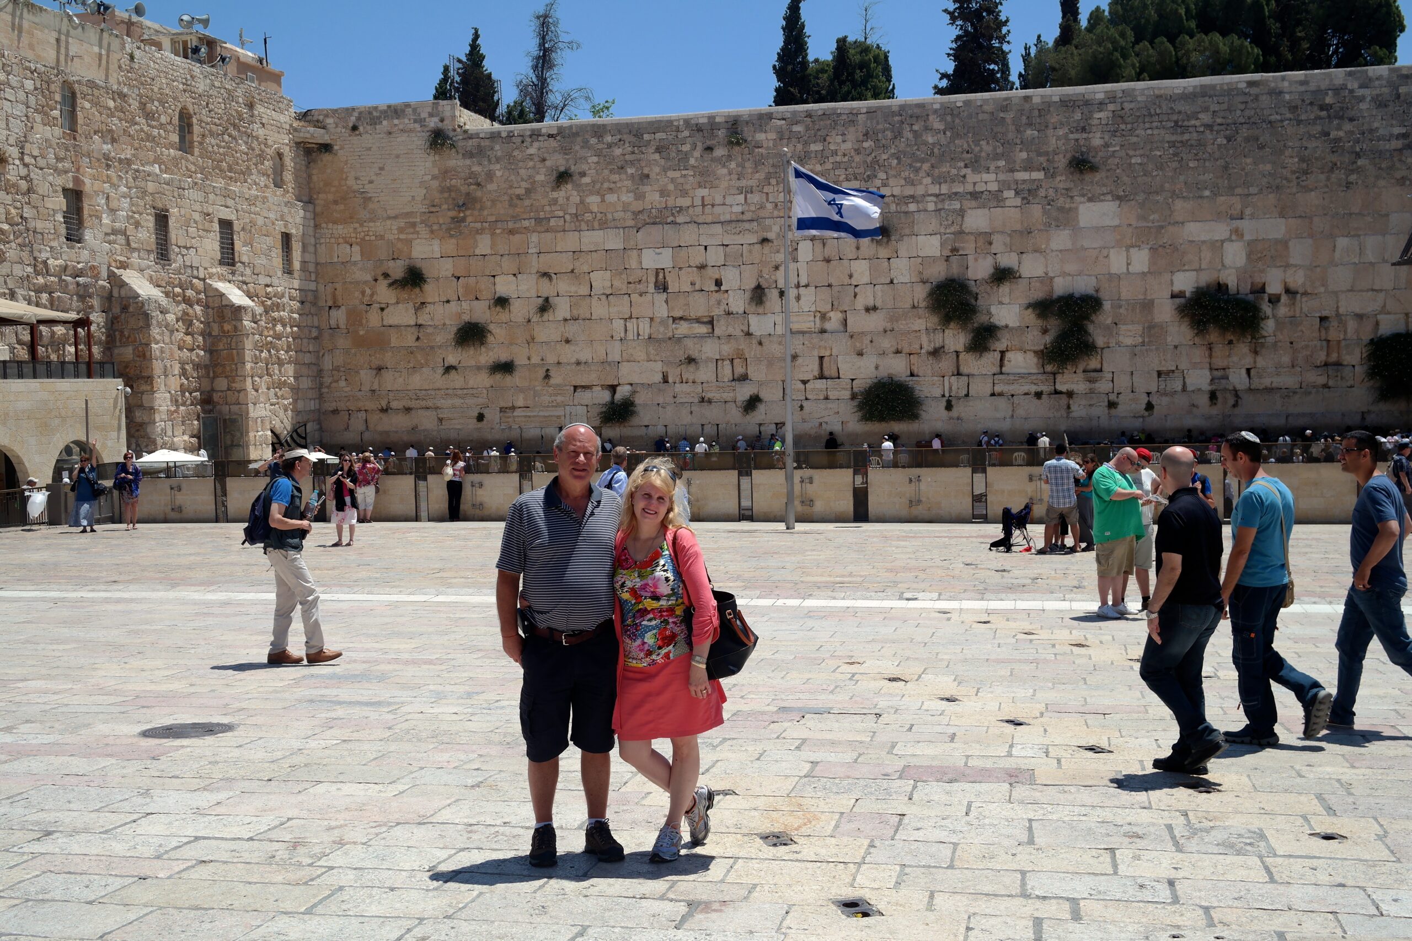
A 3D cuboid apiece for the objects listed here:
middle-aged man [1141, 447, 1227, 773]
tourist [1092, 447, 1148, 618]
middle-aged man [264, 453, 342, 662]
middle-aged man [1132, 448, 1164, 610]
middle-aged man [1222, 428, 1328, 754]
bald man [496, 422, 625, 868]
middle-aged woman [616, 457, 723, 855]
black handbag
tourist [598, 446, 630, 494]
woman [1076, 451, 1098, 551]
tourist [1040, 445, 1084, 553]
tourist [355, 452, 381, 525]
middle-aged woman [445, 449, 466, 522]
[{"bbox_3d":[2.569,0.734,7.550,0.580,1.710,0.520,1,2,44],"label":"middle-aged man"},{"bbox_3d":[4.056,0.613,13.900,0.580,1.670,0.550,0,1,26],"label":"tourist"},{"bbox_3d":[-3.198,0.682,11.200,0.620,1.710,0.520,-1,1,-13],"label":"middle-aged man"},{"bbox_3d":[4.720,0.617,15.200,0.580,1.710,0.480,0,2,41],"label":"middle-aged man"},{"bbox_3d":[3.236,0.661,8.020,0.640,1.750,0.500,0,1,28],"label":"middle-aged man"},{"bbox_3d":[-0.593,0.707,5.820,0.580,1.780,0.380,-1,1,-3],"label":"bald man"},{"bbox_3d":[-0.149,0.775,5.850,0.500,1.630,0.420,0,1,12],"label":"middle-aged woman"},{"bbox_3d":[0.039,0.559,5.850,0.240,0.600,0.340,0,1,24],"label":"black handbag"},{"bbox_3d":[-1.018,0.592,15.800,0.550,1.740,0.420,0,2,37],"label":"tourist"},{"bbox_3d":[6.236,0.512,23.000,0.440,1.580,0.460,-1,1,-28],"label":"woman"},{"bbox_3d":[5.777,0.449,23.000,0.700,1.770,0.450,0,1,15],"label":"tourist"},{"bbox_3d":[-7.890,0.412,33.000,0.560,1.630,0.420,0,1,9],"label":"tourist"},{"bbox_3d":[-5.835,0.347,32.900,0.500,1.680,0.380,0,1,6],"label":"middle-aged woman"}]

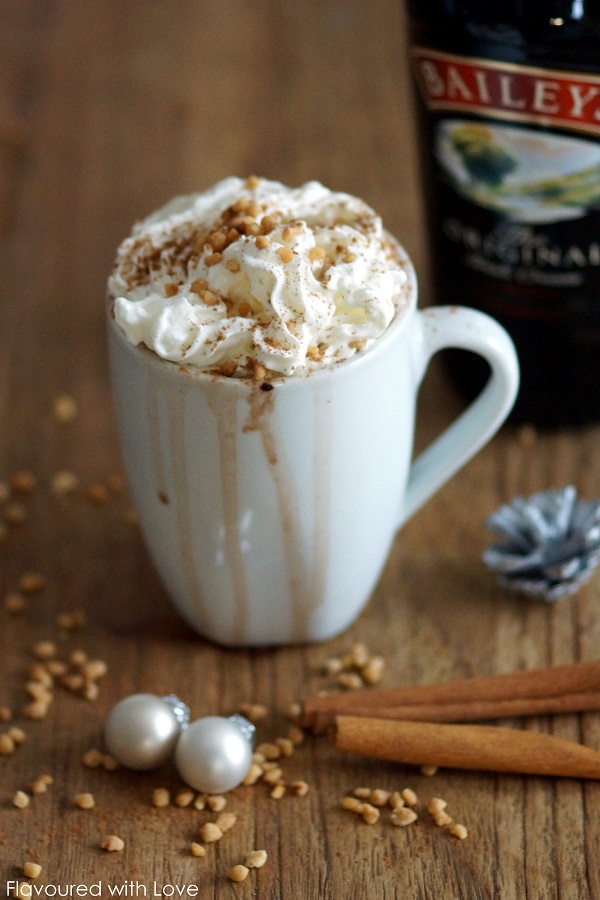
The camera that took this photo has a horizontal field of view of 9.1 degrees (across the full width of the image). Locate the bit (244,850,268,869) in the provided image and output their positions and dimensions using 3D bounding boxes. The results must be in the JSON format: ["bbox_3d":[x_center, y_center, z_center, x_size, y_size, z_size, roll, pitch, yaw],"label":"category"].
[{"bbox_3d":[-0.011,0.104,0.952,0.006,0.004,0.005,0,40,0],"label":"bit"}]

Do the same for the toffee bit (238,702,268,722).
[{"bbox_3d":[-0.012,0.070,0.994,0.007,0.004,0.005,0,40,0],"label":"toffee bit"}]

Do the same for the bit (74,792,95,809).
[{"bbox_3d":[-0.056,0.091,0.969,0.005,0.004,0.004,0,40,0],"label":"bit"}]

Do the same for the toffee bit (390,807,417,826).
[{"bbox_3d":[0.027,0.093,0.955,0.007,0.004,0.005,0,35,0],"label":"toffee bit"}]

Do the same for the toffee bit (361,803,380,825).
[{"bbox_3d":[0.018,0.093,0.955,0.005,0.005,0.006,0,35,0],"label":"toffee bit"}]

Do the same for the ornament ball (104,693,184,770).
[{"bbox_3d":[-0.039,0.072,0.971,0.020,0.020,0.023,28,44,34],"label":"ornament ball"}]

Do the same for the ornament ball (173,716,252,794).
[{"bbox_3d":[-0.021,0.078,0.971,0.020,0.020,0.023,23,44,25],"label":"ornament ball"}]

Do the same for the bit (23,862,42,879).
[{"bbox_3d":[-0.067,0.105,0.939,0.005,0.004,0.004,0,35,0],"label":"bit"}]

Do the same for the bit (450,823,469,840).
[{"bbox_3d":[0.041,0.098,0.960,0.004,0.004,0.004,0,40,0],"label":"bit"}]

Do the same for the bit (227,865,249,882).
[{"bbox_3d":[-0.015,0.106,0.938,0.005,0.004,0.004,0,35,0],"label":"bit"}]

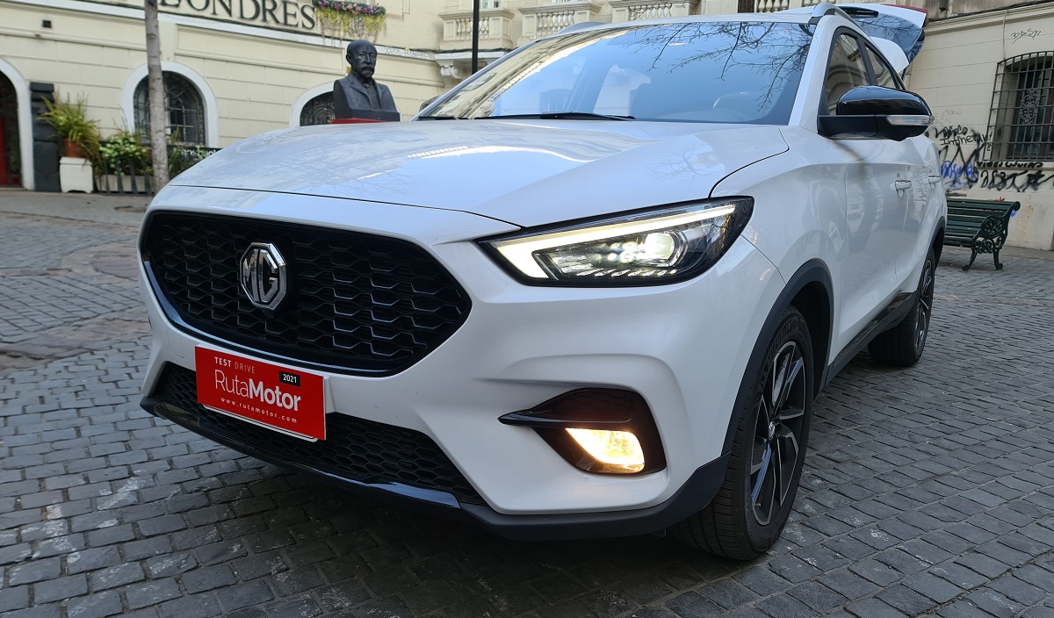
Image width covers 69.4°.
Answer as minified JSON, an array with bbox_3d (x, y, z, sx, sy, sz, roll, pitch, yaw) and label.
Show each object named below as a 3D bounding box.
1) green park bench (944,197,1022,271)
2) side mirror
[{"bbox_3d":[5.292,-1.027,9.855,0.800,0.830,1.600,-2,12,-23],"label":"green park bench"},{"bbox_3d":[1.019,-0.562,2.191,0.280,0.165,0.200,10,12,33],"label":"side mirror"}]

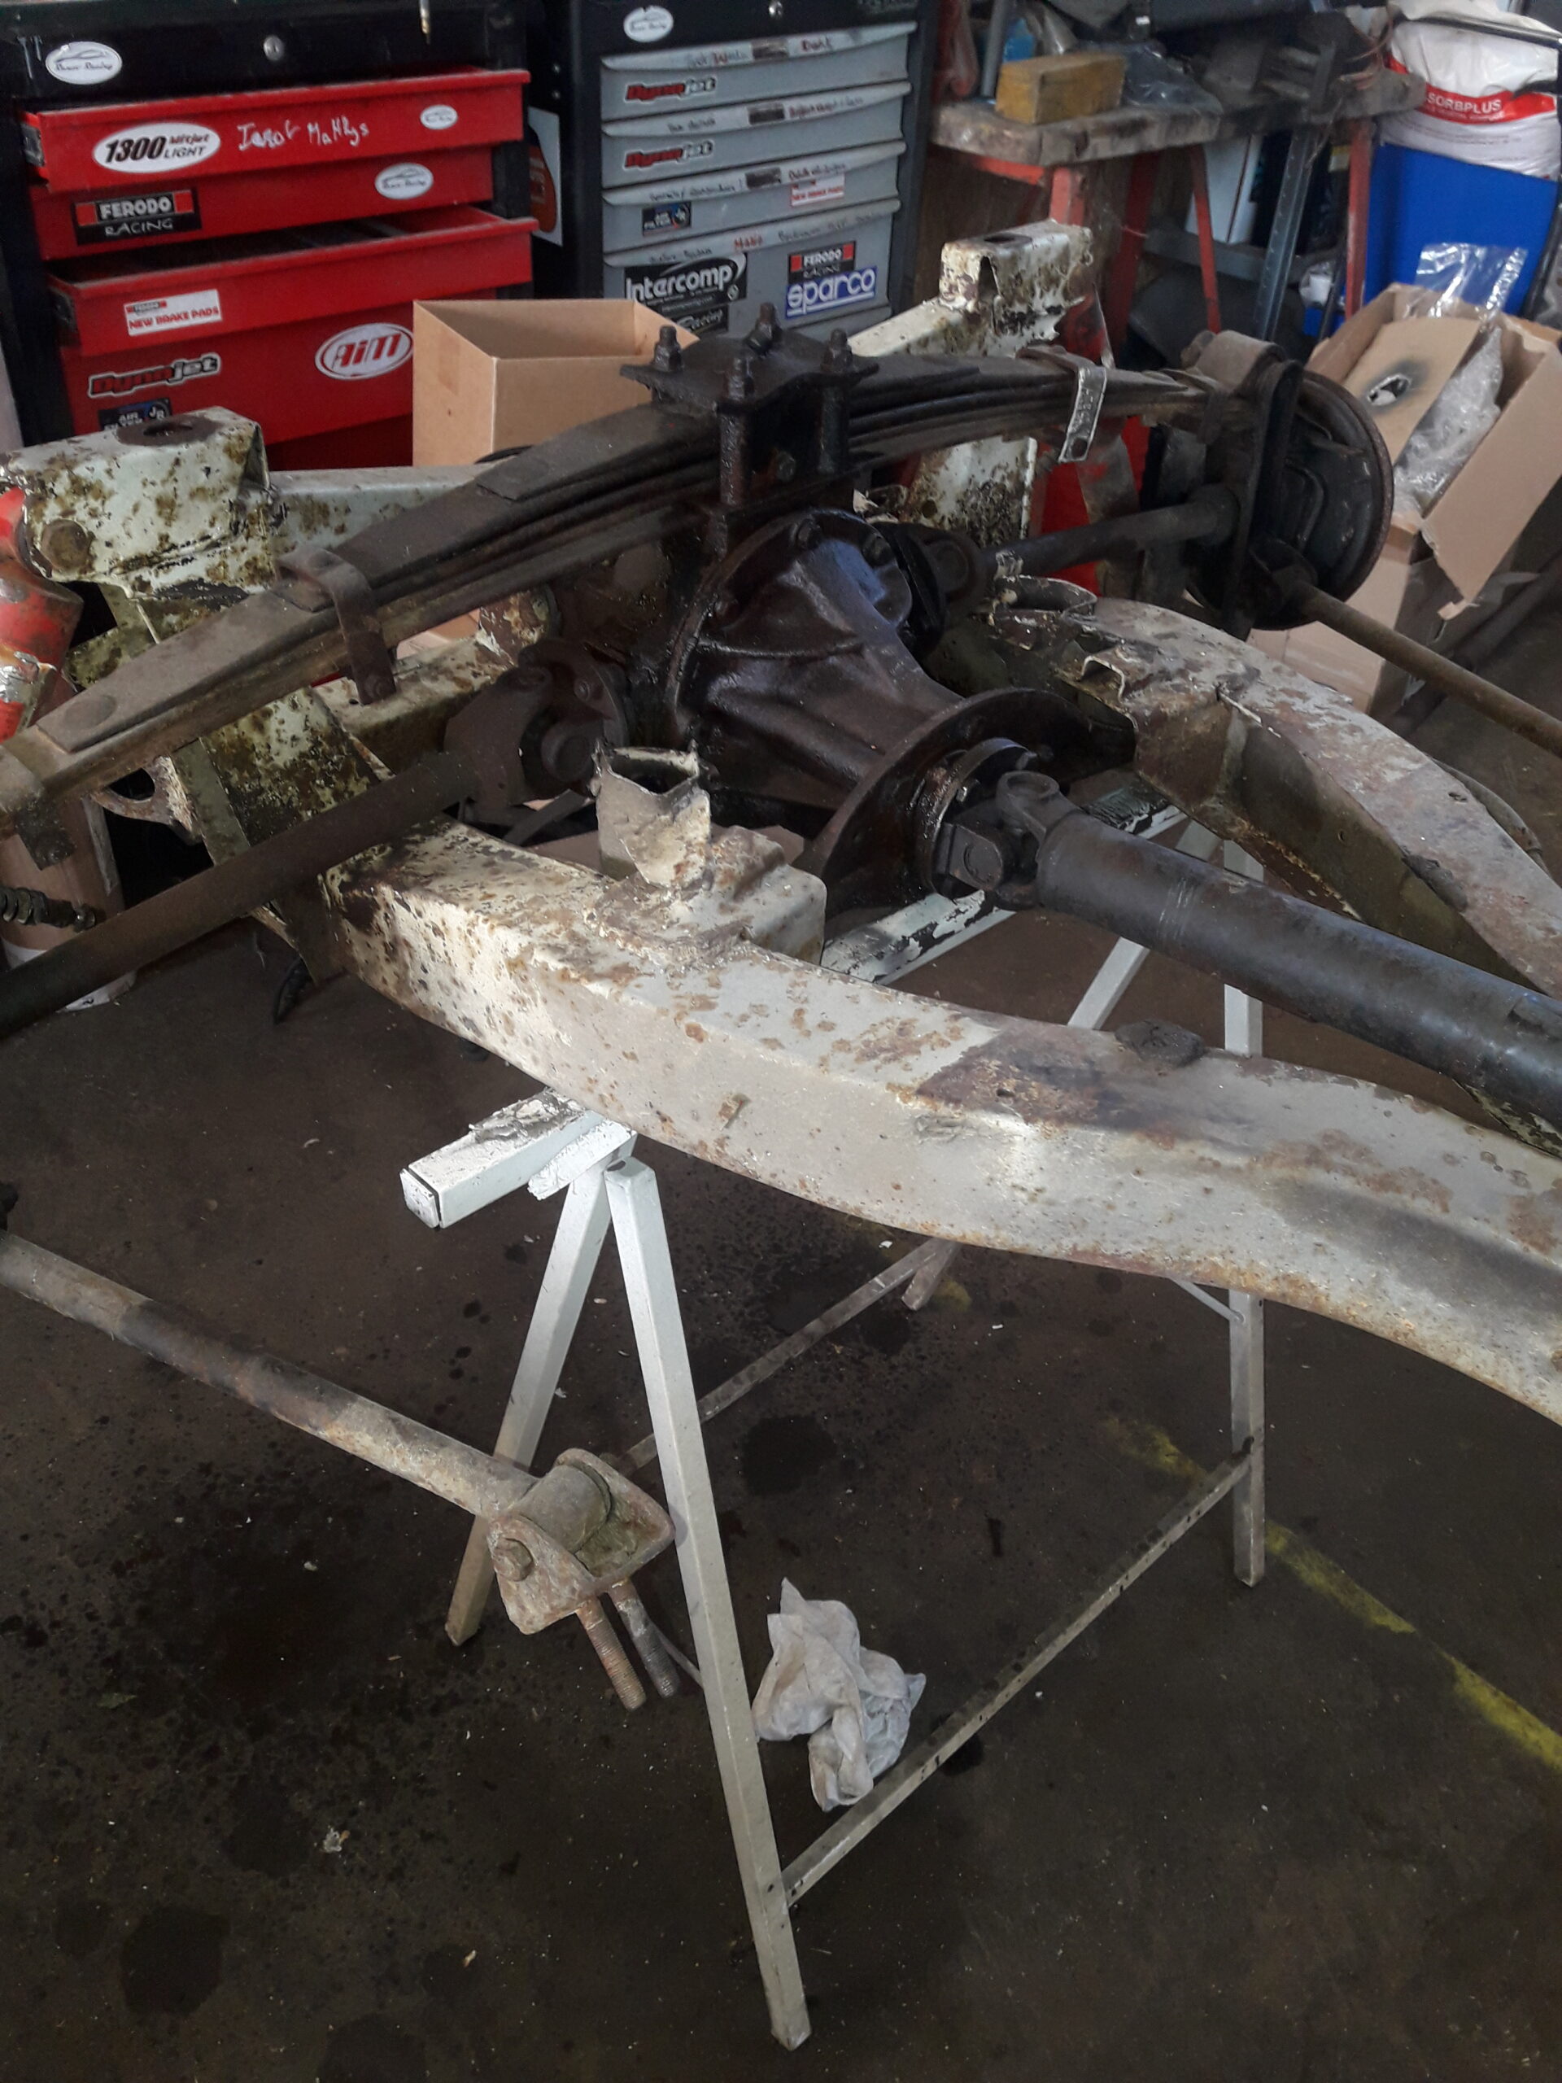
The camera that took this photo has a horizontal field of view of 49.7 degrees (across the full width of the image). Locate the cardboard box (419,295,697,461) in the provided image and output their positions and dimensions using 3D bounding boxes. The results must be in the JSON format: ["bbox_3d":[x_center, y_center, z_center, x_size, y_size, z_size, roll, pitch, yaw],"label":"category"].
[{"bbox_3d":[-0.282,-0.733,2.145,0.303,0.340,0.214,-16,44,-31],"label":"cardboard box"}]

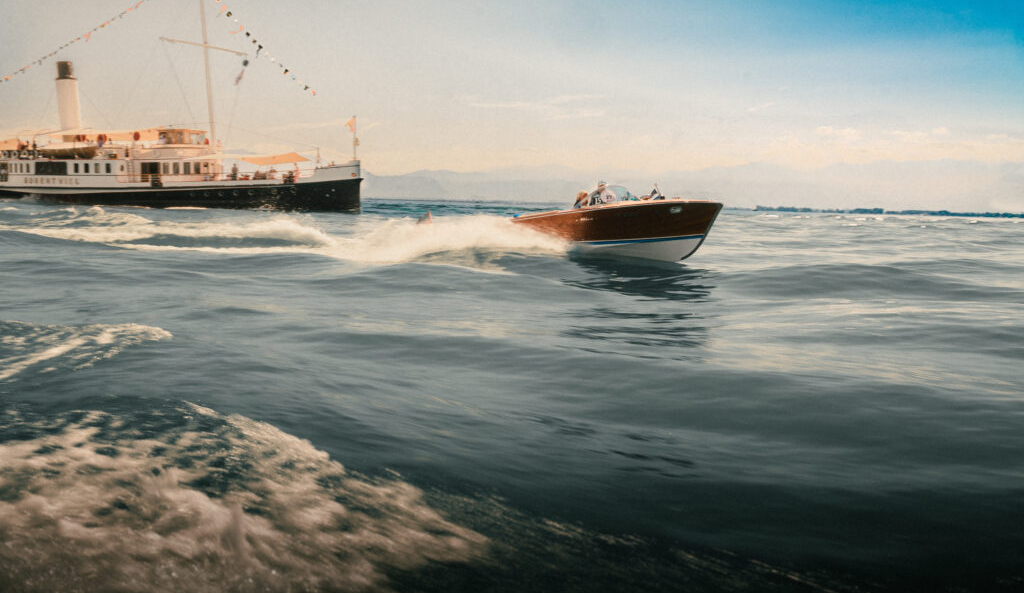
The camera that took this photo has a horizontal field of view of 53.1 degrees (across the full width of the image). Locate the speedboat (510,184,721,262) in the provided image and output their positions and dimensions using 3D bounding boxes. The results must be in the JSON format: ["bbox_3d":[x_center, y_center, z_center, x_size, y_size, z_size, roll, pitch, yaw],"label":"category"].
[{"bbox_3d":[1.874,-1.624,24.299,6.500,1.850,2.200,0,4,31],"label":"speedboat"}]

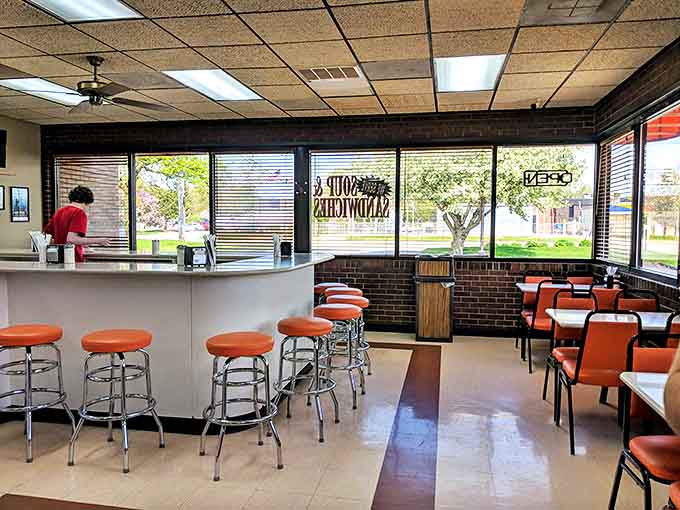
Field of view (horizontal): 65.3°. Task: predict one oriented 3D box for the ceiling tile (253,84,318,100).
[{"bbox_3d":[-0.561,-1.704,5.520,0.600,0.025,0.600,1,4,11],"label":"ceiling tile"}]

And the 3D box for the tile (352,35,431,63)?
[{"bbox_3d":[0.400,-1.605,4.107,0.610,0.025,0.610,1,4,11],"label":"tile"}]

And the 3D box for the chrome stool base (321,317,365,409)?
[{"bbox_3d":[-0.019,0.833,4.280,0.420,0.670,0.420,1,4,11],"label":"chrome stool base"}]

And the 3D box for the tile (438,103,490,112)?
[{"bbox_3d":[1.439,-1.738,6.232,0.600,0.025,0.354,1,4,11],"label":"tile"}]

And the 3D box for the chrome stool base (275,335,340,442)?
[{"bbox_3d":[-0.233,0.844,3.553,0.430,0.640,0.430,1,4,11],"label":"chrome stool base"}]

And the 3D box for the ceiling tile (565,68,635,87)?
[{"bbox_3d":[2.372,-1.643,4.911,0.540,0.020,0.600,1,4,11],"label":"ceiling tile"}]

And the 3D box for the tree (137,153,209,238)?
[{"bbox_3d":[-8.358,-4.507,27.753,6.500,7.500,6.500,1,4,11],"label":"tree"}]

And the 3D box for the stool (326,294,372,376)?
[{"bbox_3d":[0.076,0.750,4.822,0.420,0.760,0.420,1,4,11],"label":"stool"}]

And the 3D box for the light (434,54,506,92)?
[{"bbox_3d":[1.179,-1.673,4.881,0.610,0.070,1.210,1,4,11],"label":"light"}]

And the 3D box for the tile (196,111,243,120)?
[{"bbox_3d":[-1.538,-1.797,6.825,0.600,0.025,0.354,1,4,11],"label":"tile"}]

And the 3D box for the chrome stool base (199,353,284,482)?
[{"bbox_3d":[-0.579,0.872,3.085,0.450,0.680,0.450,-1,4,-27],"label":"chrome stool base"}]

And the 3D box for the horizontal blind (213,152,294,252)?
[{"bbox_3d":[-1.130,-0.684,6.930,1.100,1.290,0.050,1,4,11],"label":"horizontal blind"}]

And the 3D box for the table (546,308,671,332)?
[{"bbox_3d":[1.951,0.817,3.674,0.940,0.750,0.650,1,4,11],"label":"table"}]

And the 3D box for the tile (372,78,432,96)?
[{"bbox_3d":[0.629,-1.681,5.283,0.600,0.025,0.600,1,4,11],"label":"tile"}]

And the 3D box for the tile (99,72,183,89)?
[{"bbox_3d":[-1.877,-1.692,5.169,0.600,0.025,0.600,1,4,11],"label":"tile"}]

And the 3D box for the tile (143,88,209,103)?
[{"bbox_3d":[-1.765,-1.723,5.736,0.605,0.020,0.600,1,4,11],"label":"tile"}]

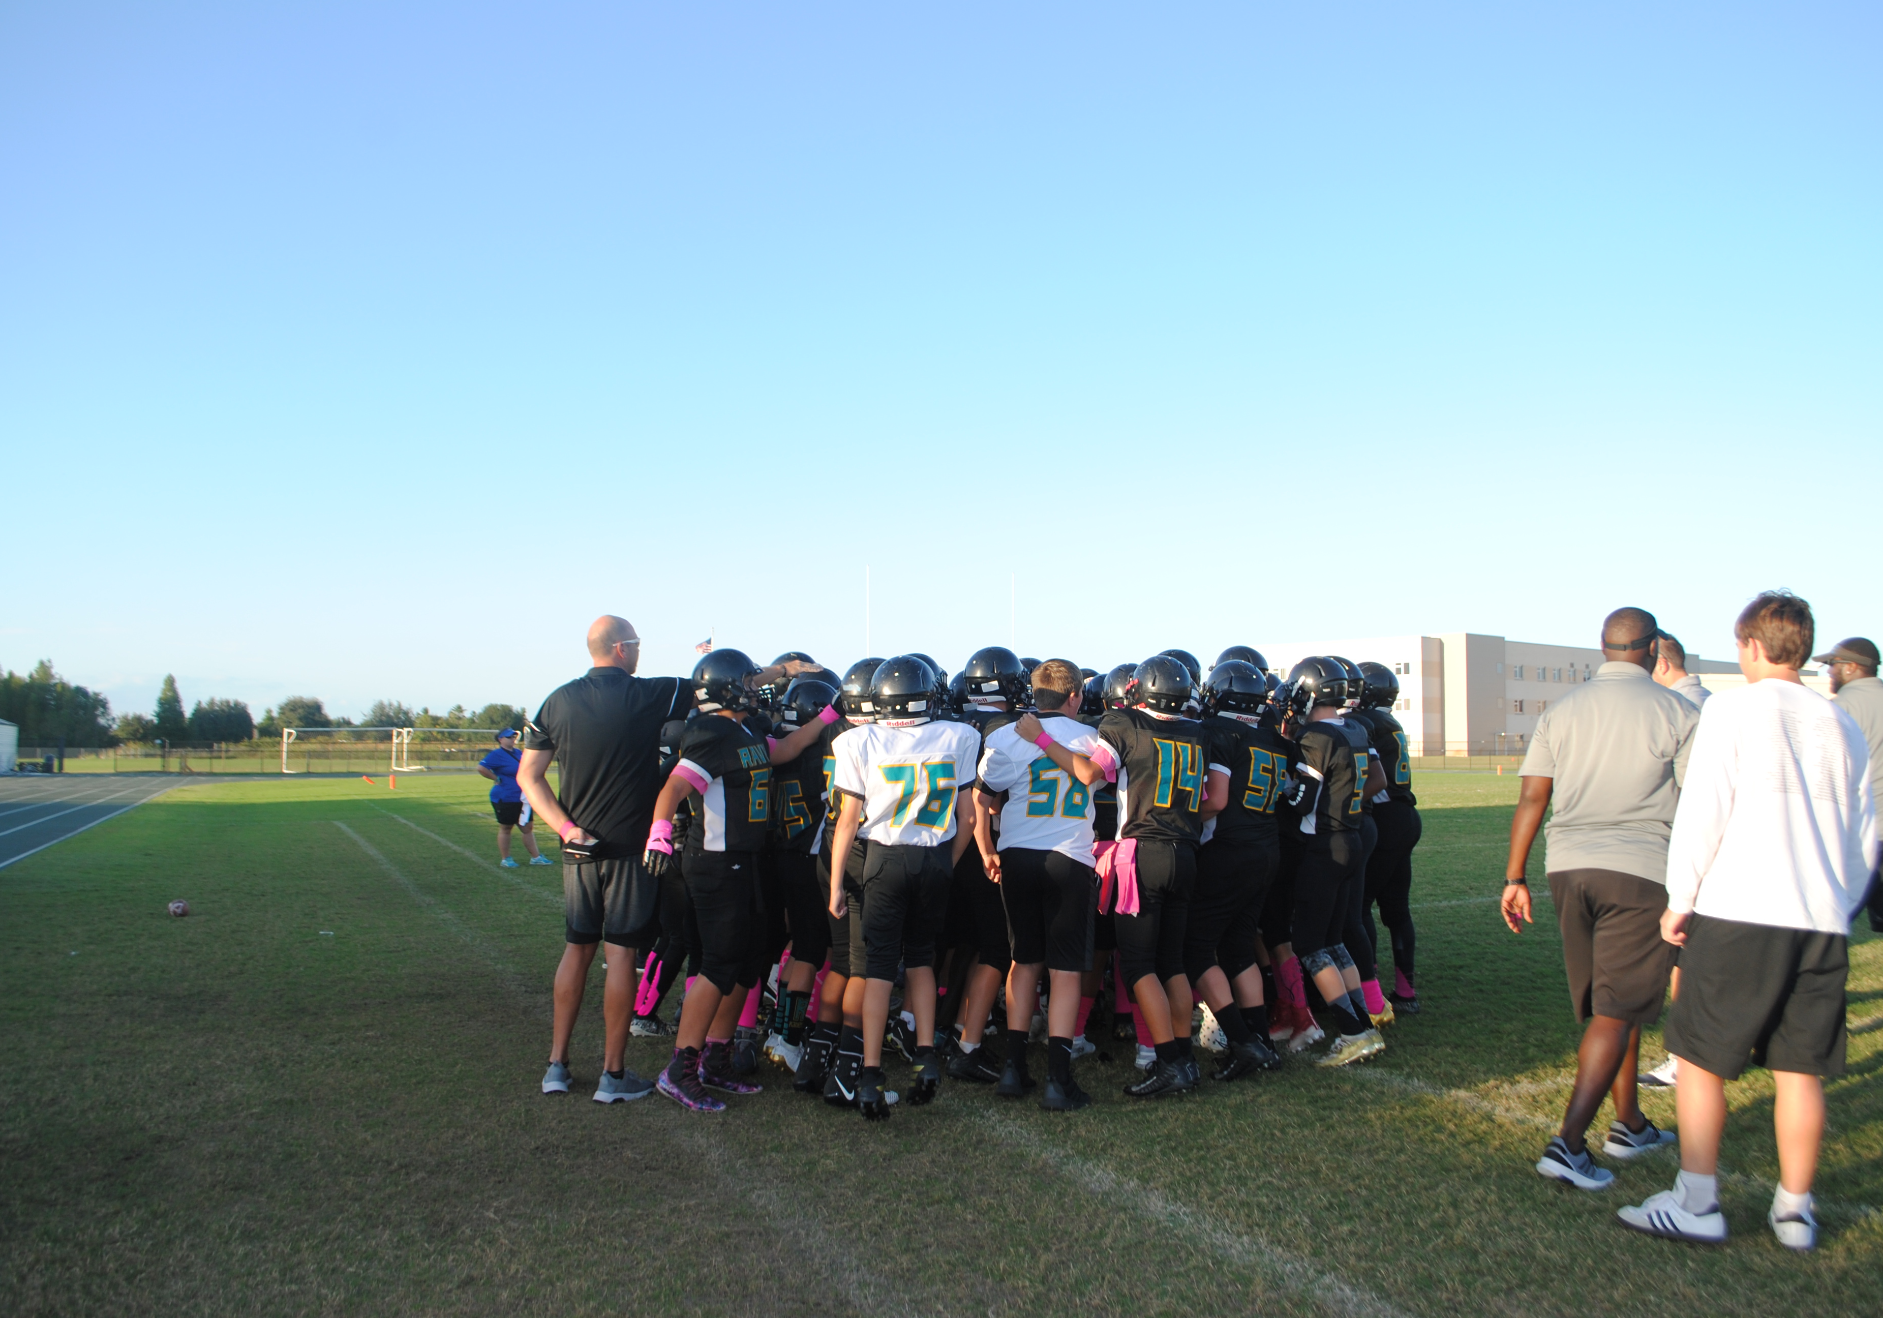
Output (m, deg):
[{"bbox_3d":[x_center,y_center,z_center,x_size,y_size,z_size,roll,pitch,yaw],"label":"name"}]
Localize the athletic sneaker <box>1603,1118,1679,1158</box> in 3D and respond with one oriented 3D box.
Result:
[{"bbox_3d":[2.285,1.549,4.835,0.300,0.115,0.108,2,-4,-30],"label":"athletic sneaker"}]

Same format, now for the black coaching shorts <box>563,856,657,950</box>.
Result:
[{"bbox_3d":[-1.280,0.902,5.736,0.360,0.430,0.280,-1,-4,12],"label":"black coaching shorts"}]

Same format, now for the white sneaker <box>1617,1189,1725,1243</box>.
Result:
[{"bbox_3d":[2.010,1.511,4.066,0.295,0.115,0.105,-3,-4,38],"label":"white sneaker"}]

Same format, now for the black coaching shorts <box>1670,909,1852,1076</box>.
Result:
[{"bbox_3d":[2.260,0.887,4.084,0.440,0.500,0.310,-1,-4,10],"label":"black coaching shorts"}]

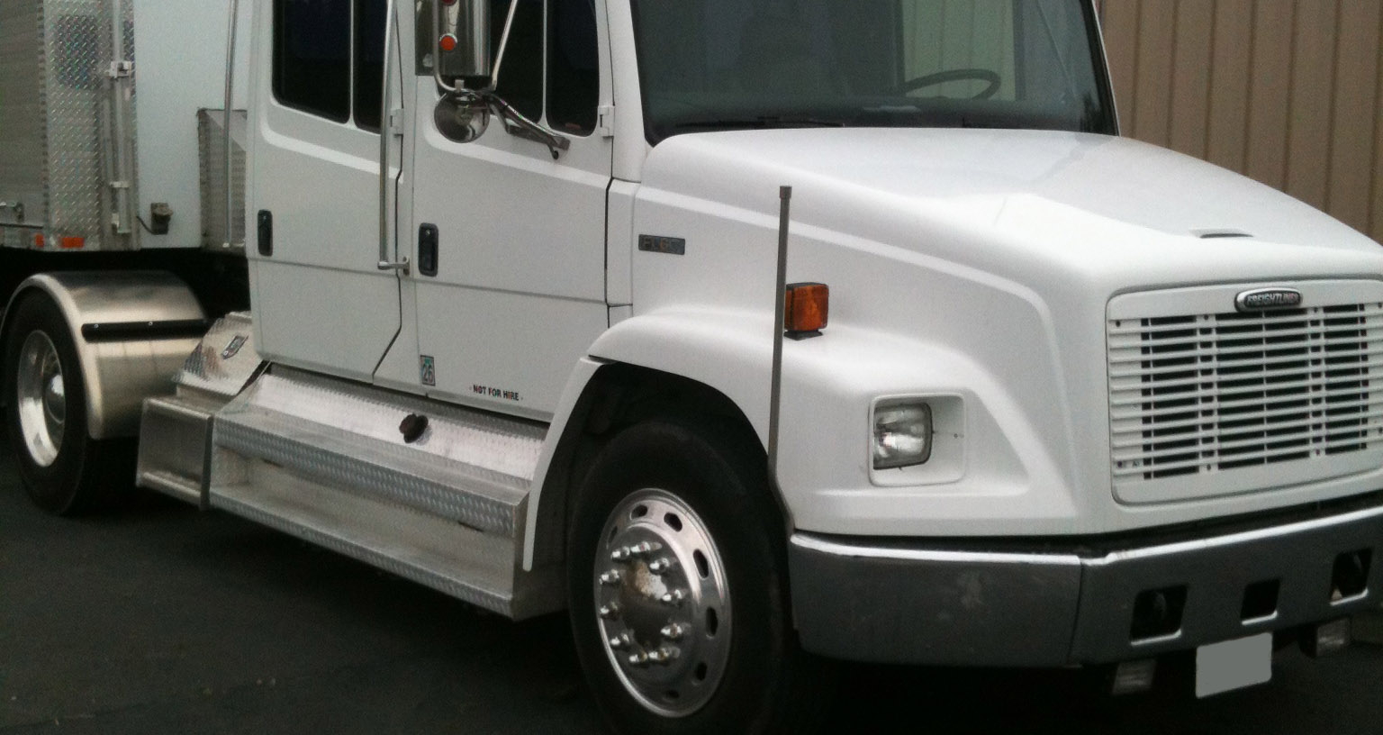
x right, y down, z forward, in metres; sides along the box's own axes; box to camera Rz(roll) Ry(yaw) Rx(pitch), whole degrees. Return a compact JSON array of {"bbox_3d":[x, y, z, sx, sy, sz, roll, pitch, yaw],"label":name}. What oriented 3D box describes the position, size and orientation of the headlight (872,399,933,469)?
[{"bbox_3d":[0.480,0.161,4.517,0.207,0.150,0.090,-4,8,-37],"label":"headlight"}]

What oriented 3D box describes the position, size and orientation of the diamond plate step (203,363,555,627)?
[{"bbox_3d":[-1.049,0.363,6.336,0.320,0.540,2.150,-4,8,-37],"label":"diamond plate step"}]

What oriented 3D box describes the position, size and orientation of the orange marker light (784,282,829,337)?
[{"bbox_3d":[0.275,-0.141,4.558,0.108,0.130,0.065,-4,8,-37],"label":"orange marker light"}]

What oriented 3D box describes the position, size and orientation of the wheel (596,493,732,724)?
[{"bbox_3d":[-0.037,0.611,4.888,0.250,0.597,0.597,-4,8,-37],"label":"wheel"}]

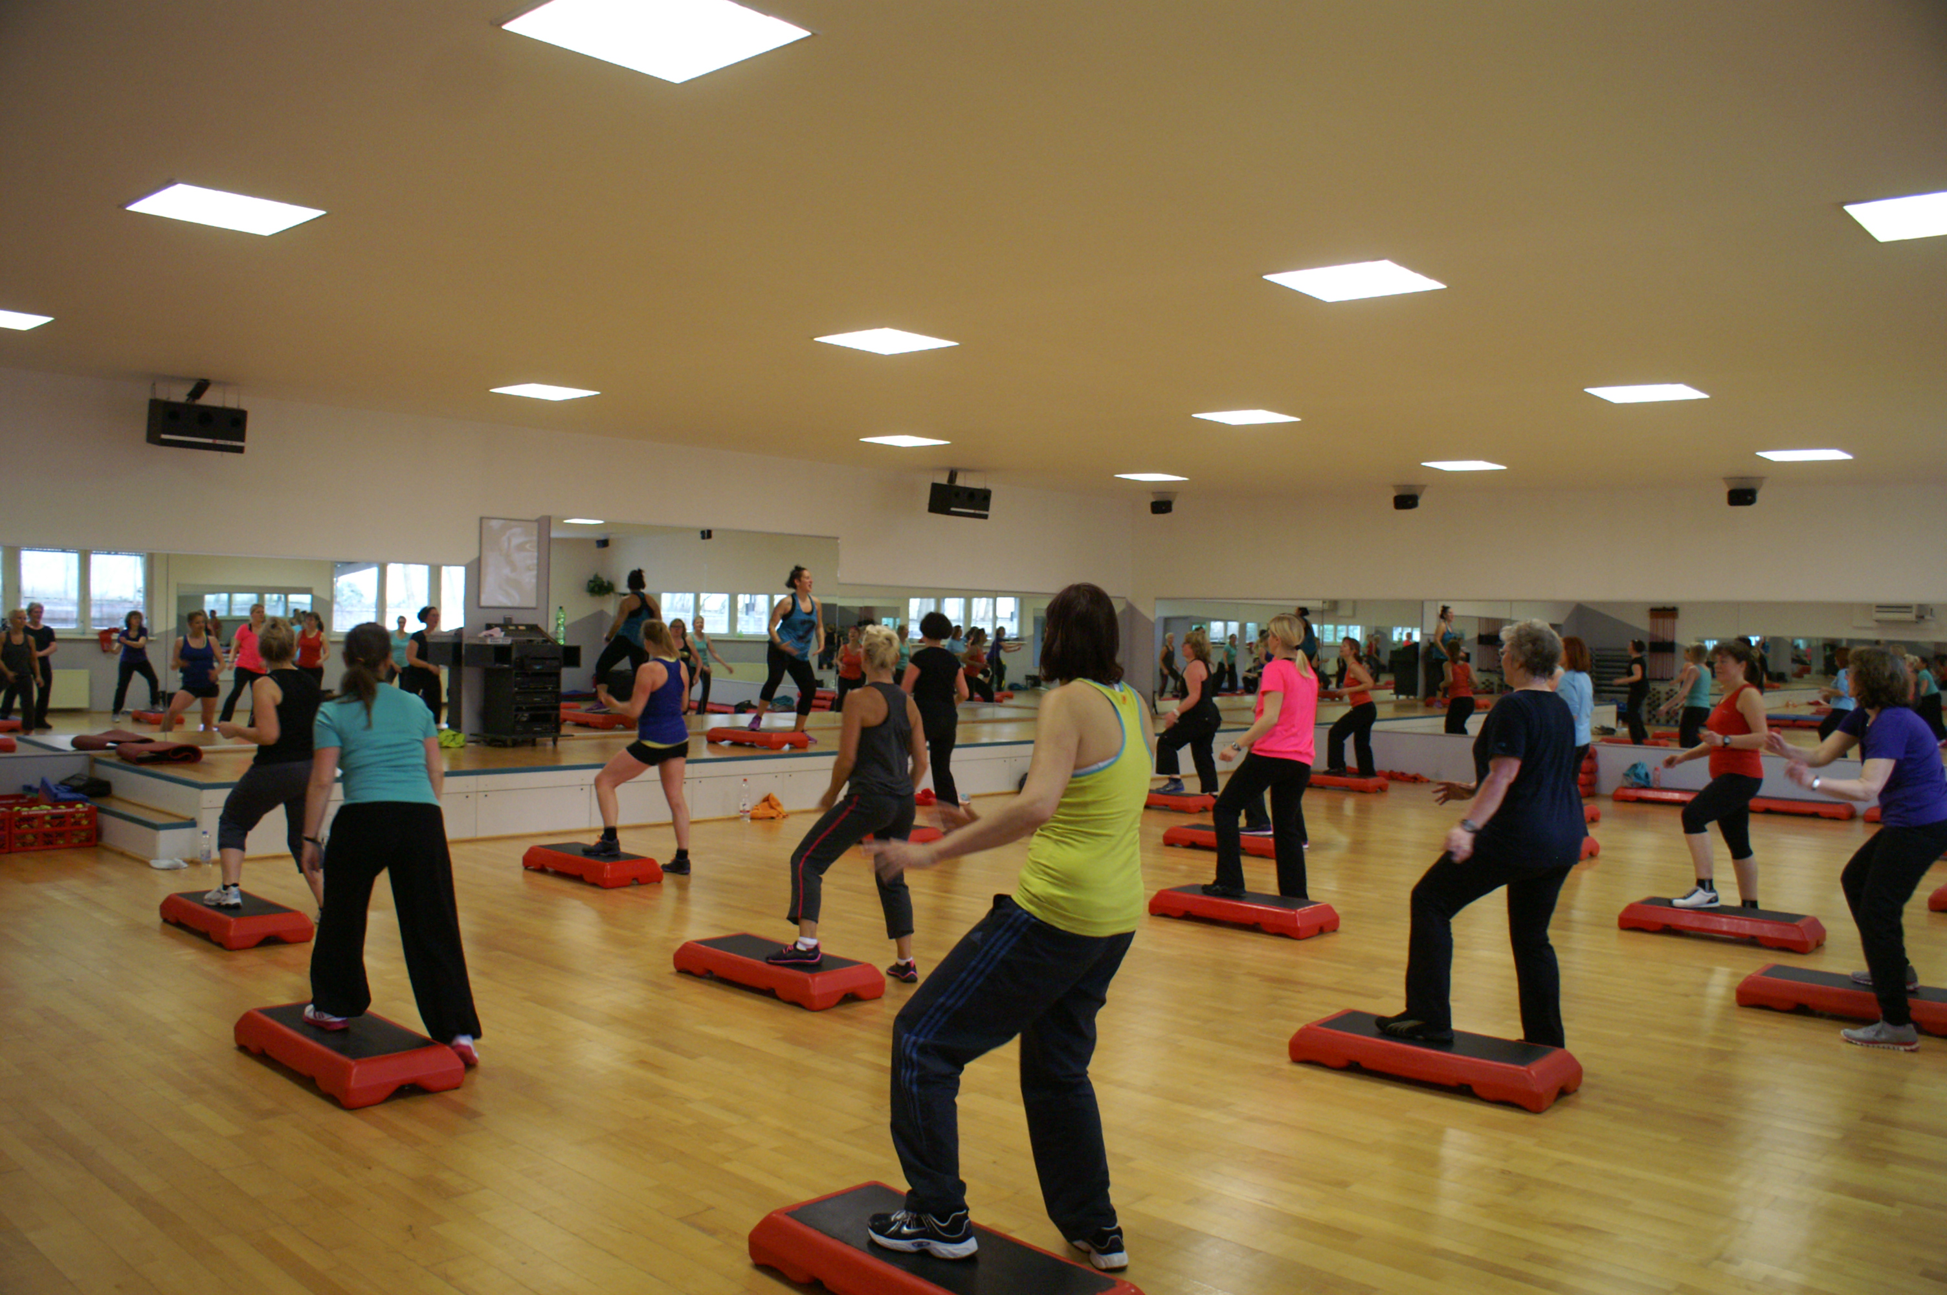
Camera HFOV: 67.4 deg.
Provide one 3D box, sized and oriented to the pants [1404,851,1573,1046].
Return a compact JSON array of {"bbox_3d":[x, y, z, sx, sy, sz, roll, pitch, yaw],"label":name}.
[{"bbox_3d":[1.964,1.151,5.548,0.520,0.830,0.500,2,1,38],"label":"pants"}]

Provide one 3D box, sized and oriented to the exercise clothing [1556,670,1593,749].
[{"bbox_3d":[4.396,0.452,10.700,0.290,0.570,0.400,2,0,35],"label":"exercise clothing"}]

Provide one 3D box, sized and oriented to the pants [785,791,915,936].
[{"bbox_3d":[-0.555,0.973,6.572,0.420,0.700,0.500,2,1,40],"label":"pants"}]

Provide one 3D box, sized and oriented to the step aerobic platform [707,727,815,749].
[{"bbox_3d":[-2.003,0.836,13.517,0.975,0.142,0.405,2,1,41],"label":"step aerobic platform"}]

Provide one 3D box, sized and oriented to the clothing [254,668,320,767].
[{"bbox_3d":[-3.522,0.364,7.508,0.260,0.510,0.360,2,1,40],"label":"clothing"}]

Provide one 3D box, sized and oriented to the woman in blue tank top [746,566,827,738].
[{"bbox_3d":[-1.715,0.077,13.301,0.500,1.642,0.620,2,0,42],"label":"woman in blue tank top"}]

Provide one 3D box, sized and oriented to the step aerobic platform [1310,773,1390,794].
[{"bbox_3d":[4.106,1.498,16.343,0.975,0.142,0.405,2,1,44],"label":"step aerobic platform"}]

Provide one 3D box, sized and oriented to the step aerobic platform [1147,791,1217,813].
[{"bbox_3d":[1.816,1.457,14.009,0.975,0.142,0.405,2,1,40],"label":"step aerobic platform"}]

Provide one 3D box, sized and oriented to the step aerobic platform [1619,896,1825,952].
[{"bbox_3d":[4.165,1.537,8.123,0.934,0.139,0.381,2,0,41],"label":"step aerobic platform"}]

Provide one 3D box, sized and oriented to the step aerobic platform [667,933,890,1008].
[{"bbox_3d":[-0.867,1.417,6.428,0.934,0.139,0.381,2,0,42],"label":"step aerobic platform"}]

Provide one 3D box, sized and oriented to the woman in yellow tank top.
[{"bbox_3d":[0.089,0.684,3.478,0.441,1.682,0.565,2,0,38],"label":"woman in yellow tank top"}]

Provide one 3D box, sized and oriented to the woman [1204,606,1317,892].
[{"bbox_3d":[1.701,0.682,8.609,0.580,1.750,0.600,2,1,42],"label":"woman"}]

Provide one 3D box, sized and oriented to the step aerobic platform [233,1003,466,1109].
[{"bbox_3d":[-2.245,1.427,5.228,0.975,0.142,0.405,2,1,43],"label":"step aerobic platform"}]

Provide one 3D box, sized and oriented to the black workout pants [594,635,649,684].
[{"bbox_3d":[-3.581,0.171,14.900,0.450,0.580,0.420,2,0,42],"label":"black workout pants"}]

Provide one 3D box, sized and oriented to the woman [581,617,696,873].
[{"bbox_3d":[-2.155,0.638,9.418,0.600,1.650,0.600,2,1,42],"label":"woman"}]

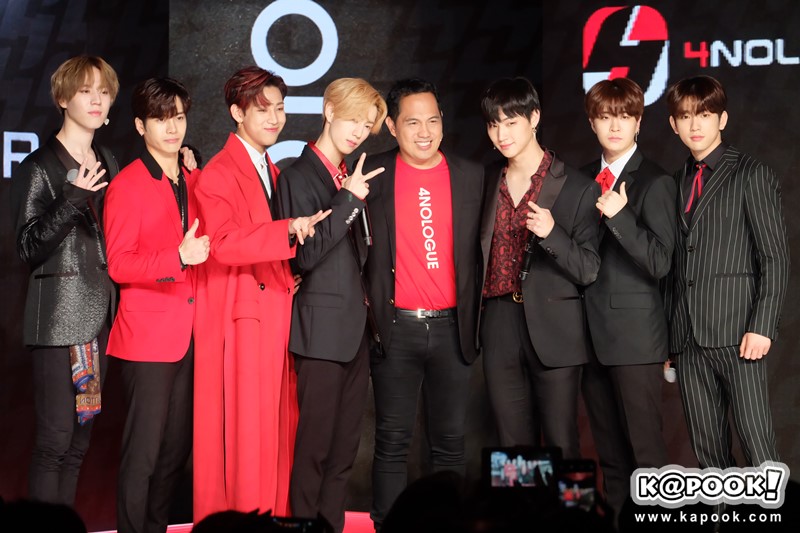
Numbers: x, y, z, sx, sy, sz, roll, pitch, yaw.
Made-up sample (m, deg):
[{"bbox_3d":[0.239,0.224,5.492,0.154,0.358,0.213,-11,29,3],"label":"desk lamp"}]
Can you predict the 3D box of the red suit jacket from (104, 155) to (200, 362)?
[{"bbox_3d":[-0.831,-0.031,12.200,0.470,0.730,0.330,-2,3,-40],"label":"red suit jacket"}]

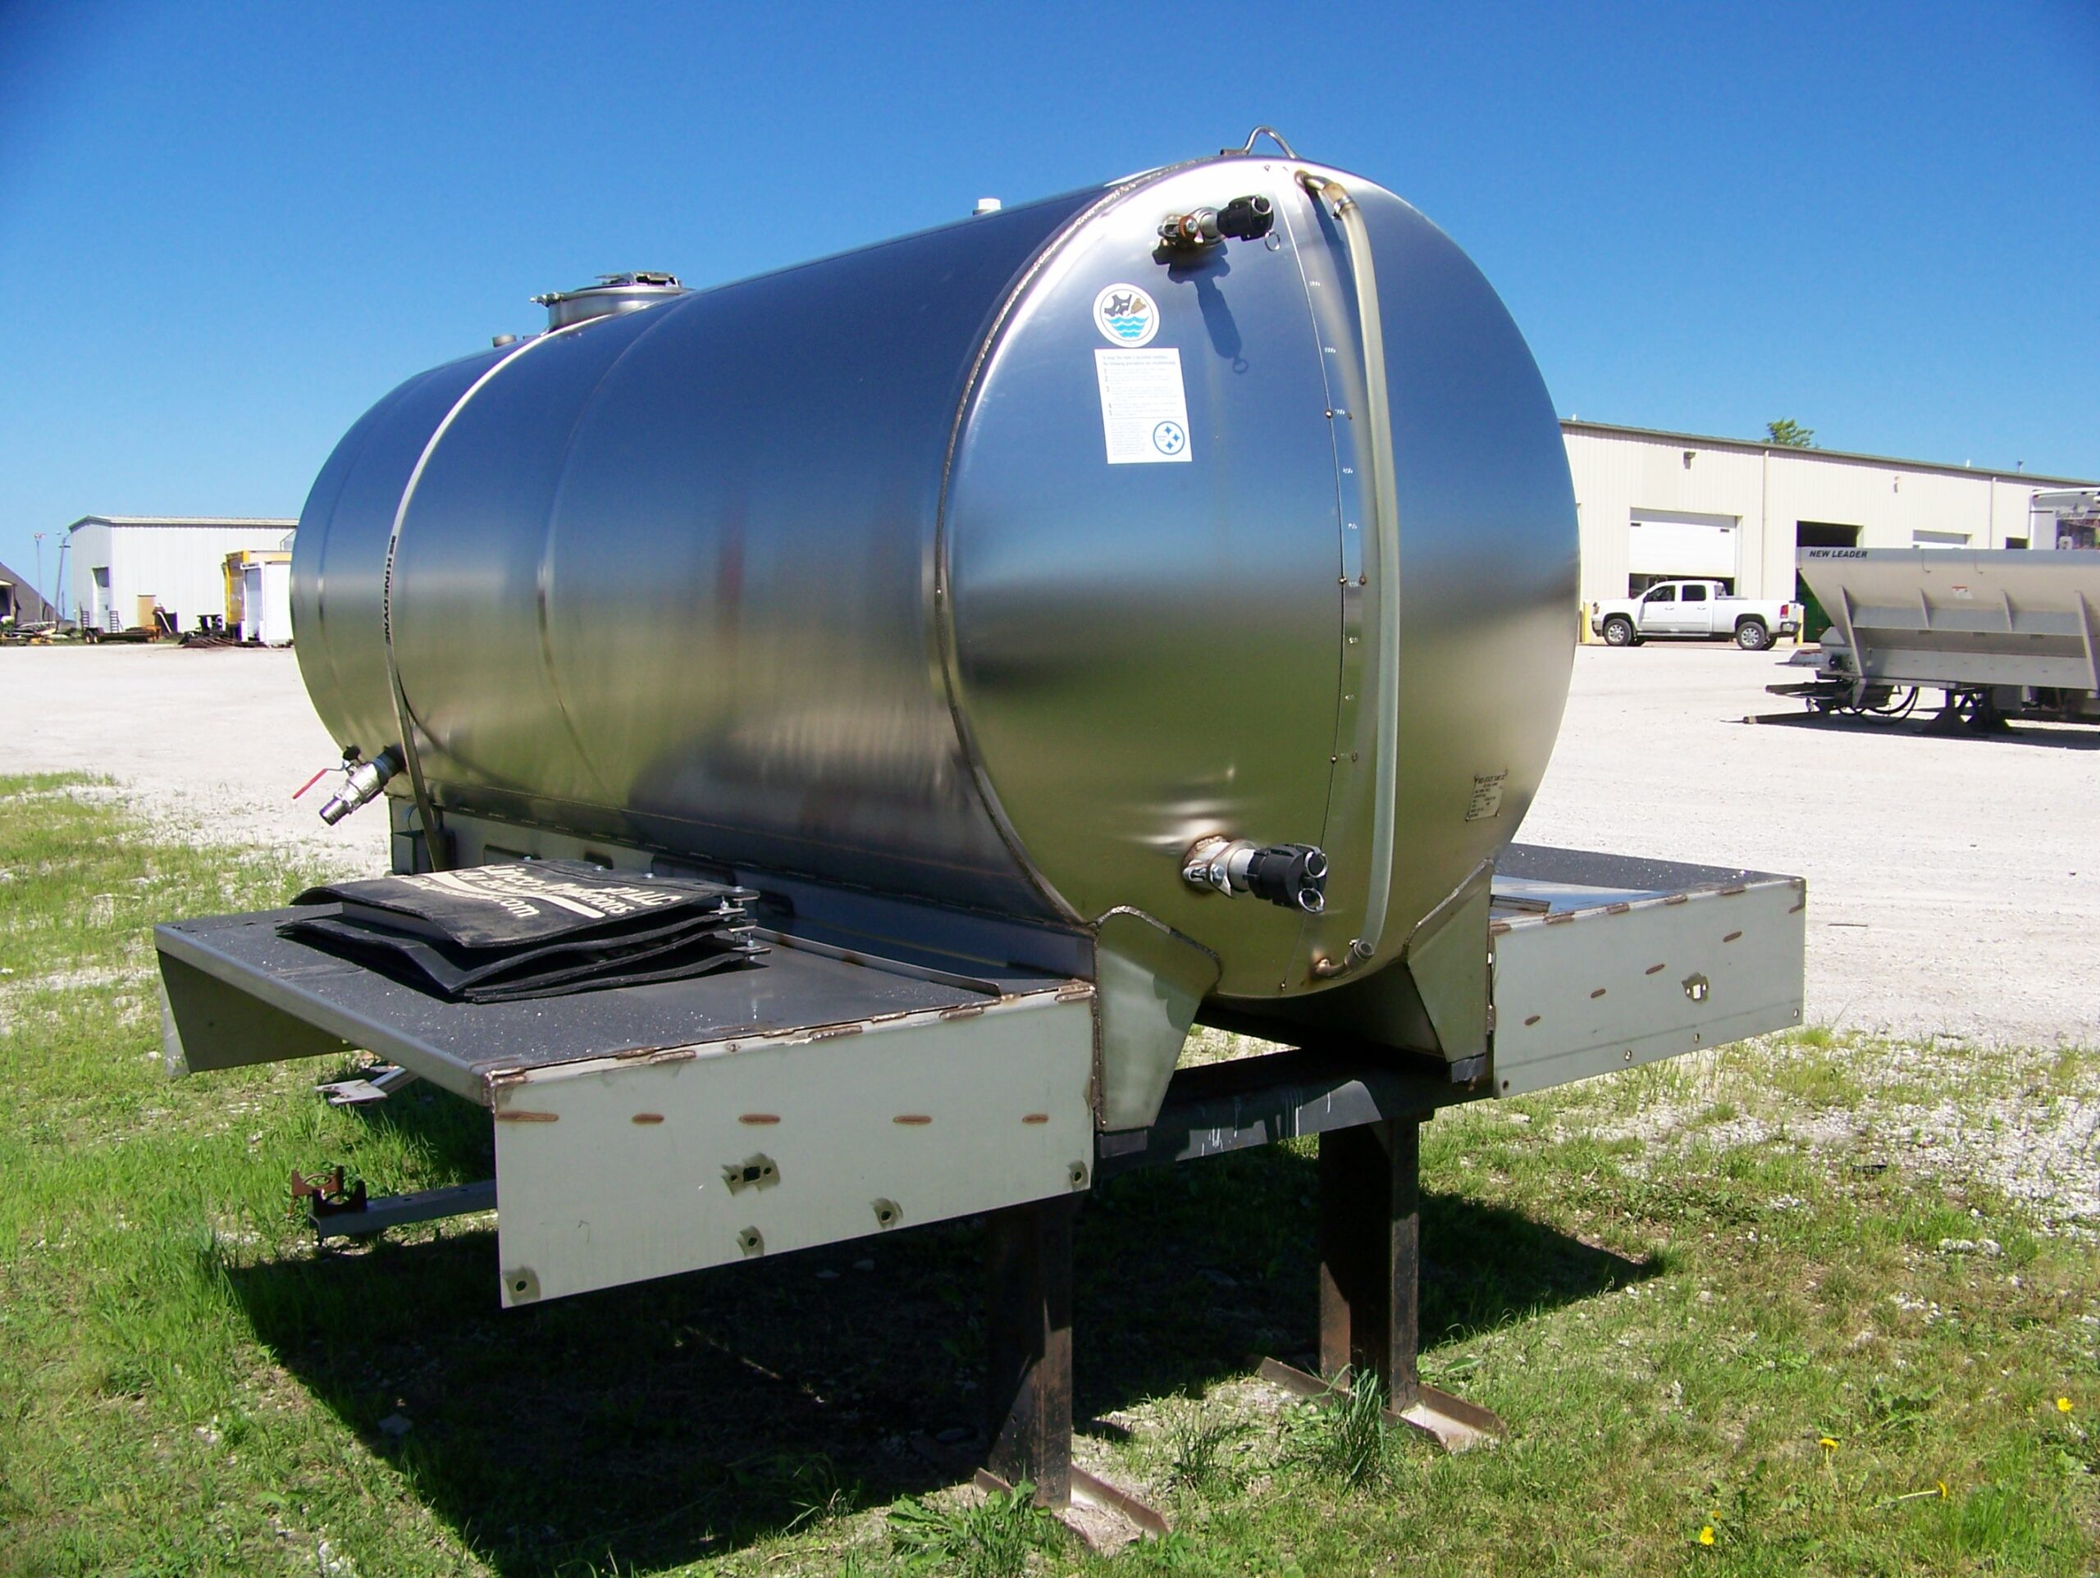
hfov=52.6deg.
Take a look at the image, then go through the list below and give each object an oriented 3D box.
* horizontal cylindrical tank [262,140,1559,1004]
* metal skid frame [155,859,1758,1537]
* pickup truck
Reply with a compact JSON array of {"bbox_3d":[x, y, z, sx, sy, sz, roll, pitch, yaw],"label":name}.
[{"bbox_3d":[-0.481,-0.471,4.581,1.369,1.428,3.400,-5,6,-36],"label":"horizontal cylindrical tank"},{"bbox_3d":[-0.479,0.590,4.697,2.716,0.968,3.072,-5,6,-36],"label":"metal skid frame"},{"bbox_3d":[19.279,-5.222,63.591,6.050,1.970,2.030,2,6,28],"label":"pickup truck"}]

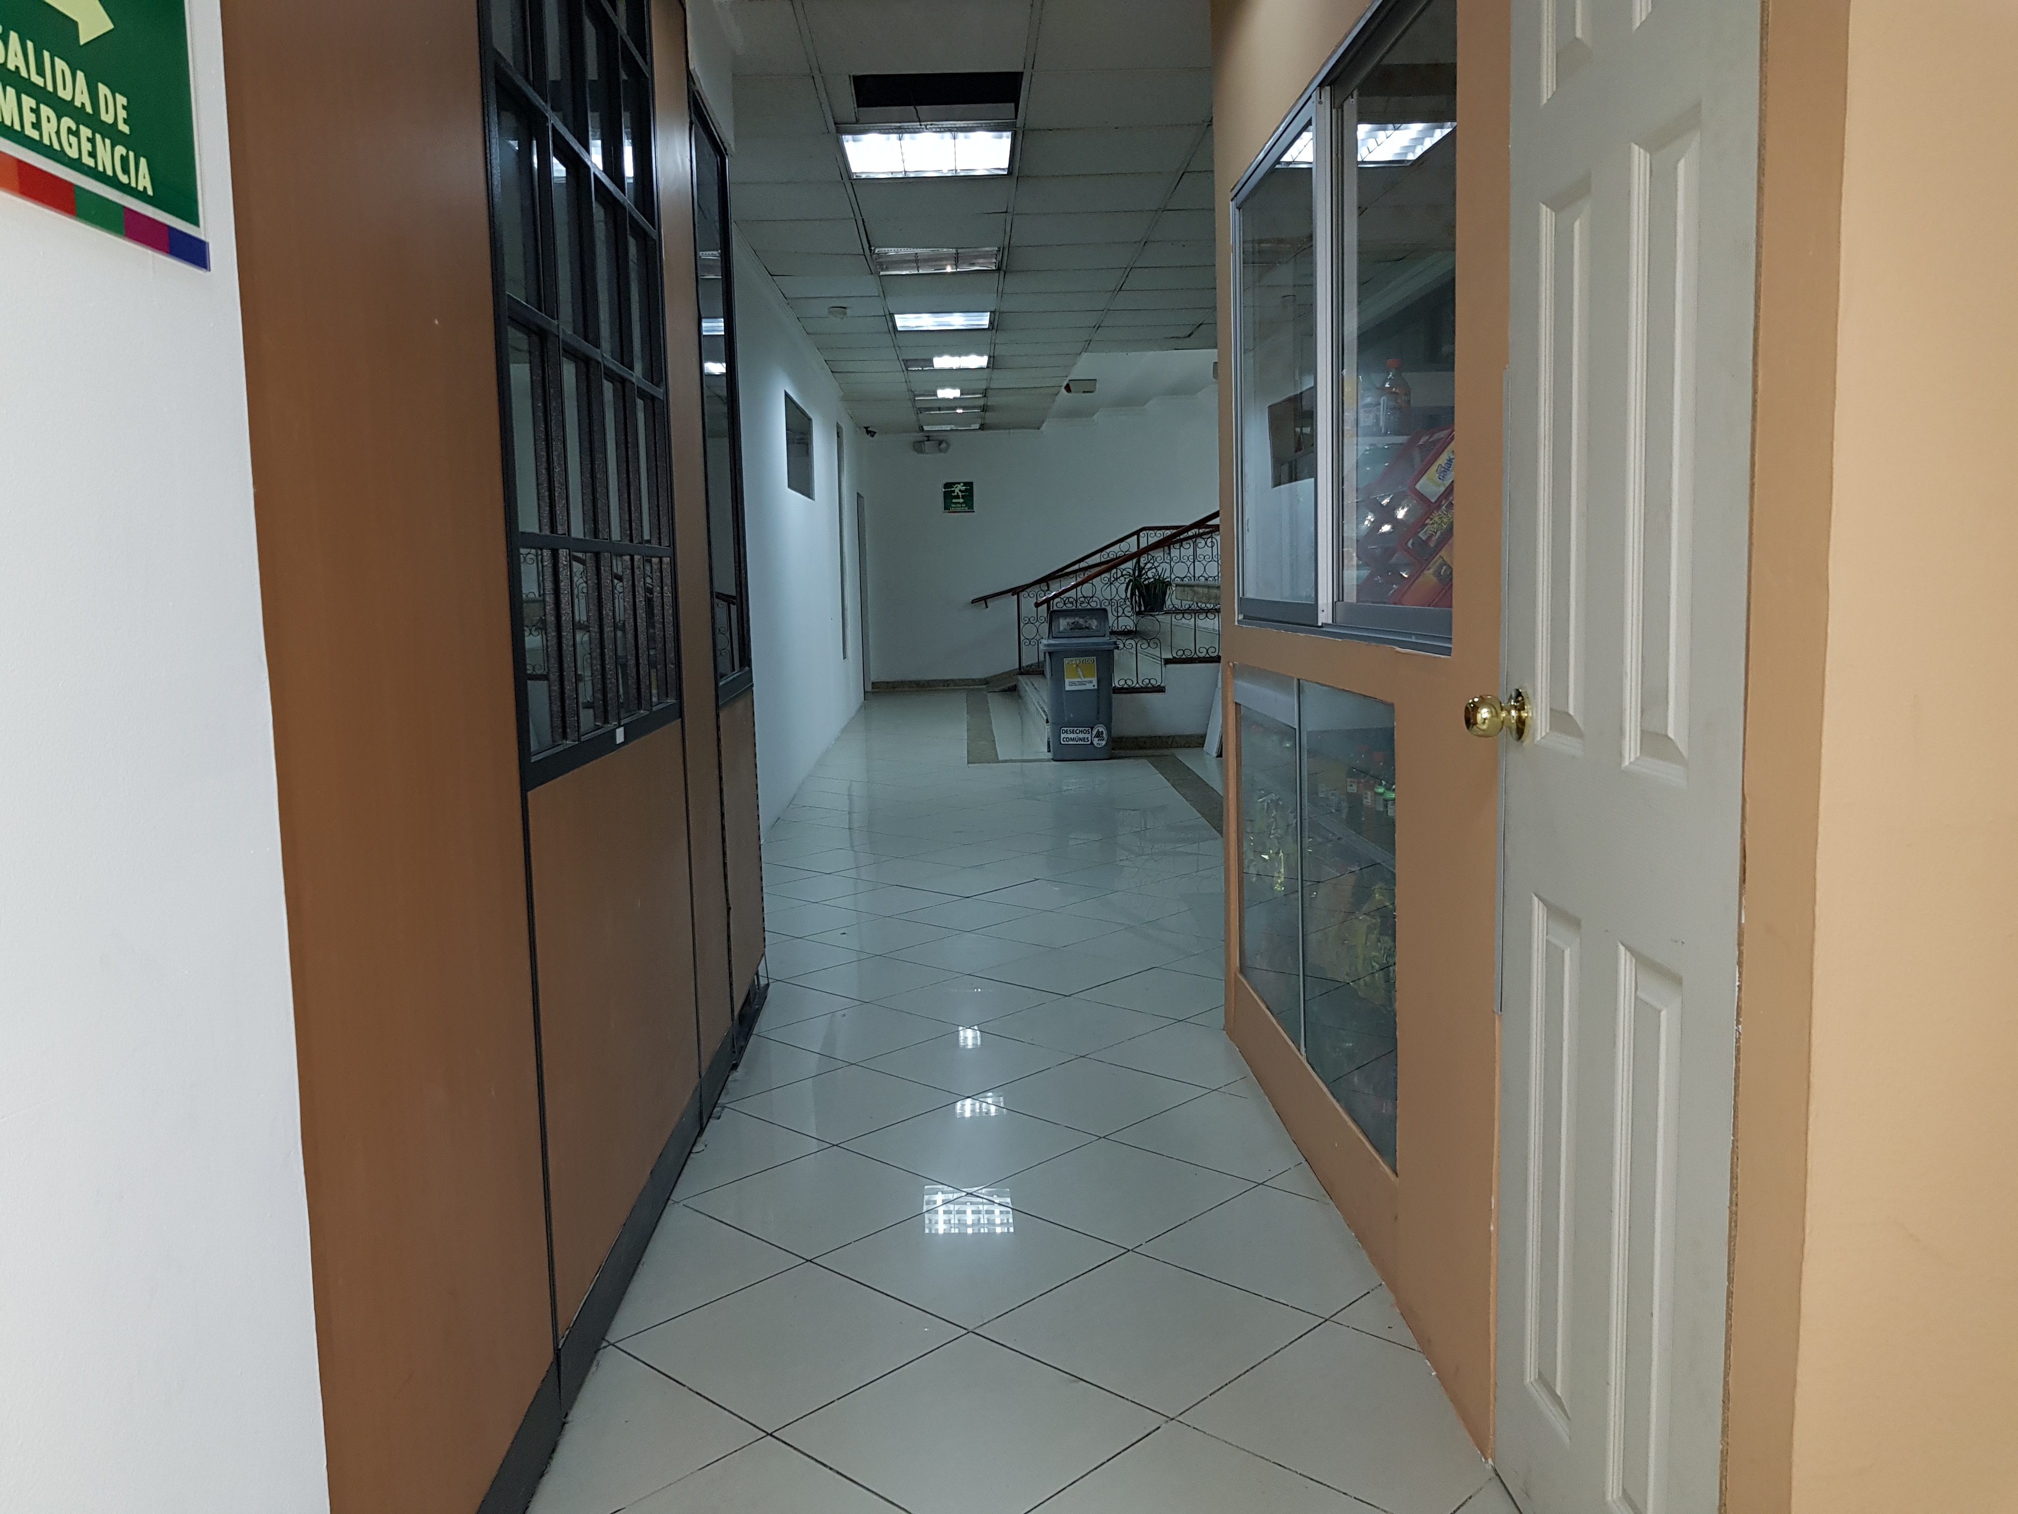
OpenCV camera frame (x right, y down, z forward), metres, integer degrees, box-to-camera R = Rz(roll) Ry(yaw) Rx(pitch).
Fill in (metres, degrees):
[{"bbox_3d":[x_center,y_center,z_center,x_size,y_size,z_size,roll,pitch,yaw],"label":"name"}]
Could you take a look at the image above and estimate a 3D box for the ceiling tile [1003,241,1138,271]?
[{"bbox_3d":[0.297,-2.390,7.221,0.613,0.022,0.595,-2,7,-1],"label":"ceiling tile"}]

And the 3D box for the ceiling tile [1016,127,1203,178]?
[{"bbox_3d":[0.350,-2.151,5.375,0.607,0.020,0.606,-2,6,-1],"label":"ceiling tile"}]

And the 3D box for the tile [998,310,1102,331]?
[{"bbox_3d":[0.246,-2.610,9.021,0.613,0.022,0.595,-2,7,-1],"label":"tile"}]

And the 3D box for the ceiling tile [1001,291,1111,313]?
[{"bbox_3d":[0.260,-2.532,8.425,0.607,0.020,0.606,-2,6,-1],"label":"ceiling tile"}]

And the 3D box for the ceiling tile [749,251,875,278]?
[{"bbox_3d":[-0.916,-2.348,7.189,0.498,0.020,0.606,-2,6,-1],"label":"ceiling tile"}]

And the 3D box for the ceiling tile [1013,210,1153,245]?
[{"bbox_3d":[0.314,-2.316,6.620,0.613,0.022,0.595,-2,7,-1],"label":"ceiling tile"}]

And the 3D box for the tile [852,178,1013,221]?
[{"bbox_3d":[-0.297,-2.224,6.005,0.613,0.022,0.595,-2,7,-1],"label":"tile"}]

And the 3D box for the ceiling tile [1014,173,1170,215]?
[{"bbox_3d":[0.332,-2.227,5.984,0.607,0.020,0.606,-2,6,-1],"label":"ceiling tile"}]

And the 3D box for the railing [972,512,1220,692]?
[{"bbox_3d":[0.922,-1.278,12.871,2.450,1.580,5.600,-2,7,-1],"label":"railing"}]

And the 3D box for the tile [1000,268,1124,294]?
[{"bbox_3d":[0.278,-2.456,7.815,0.607,0.020,0.606,-2,6,-1],"label":"tile"}]

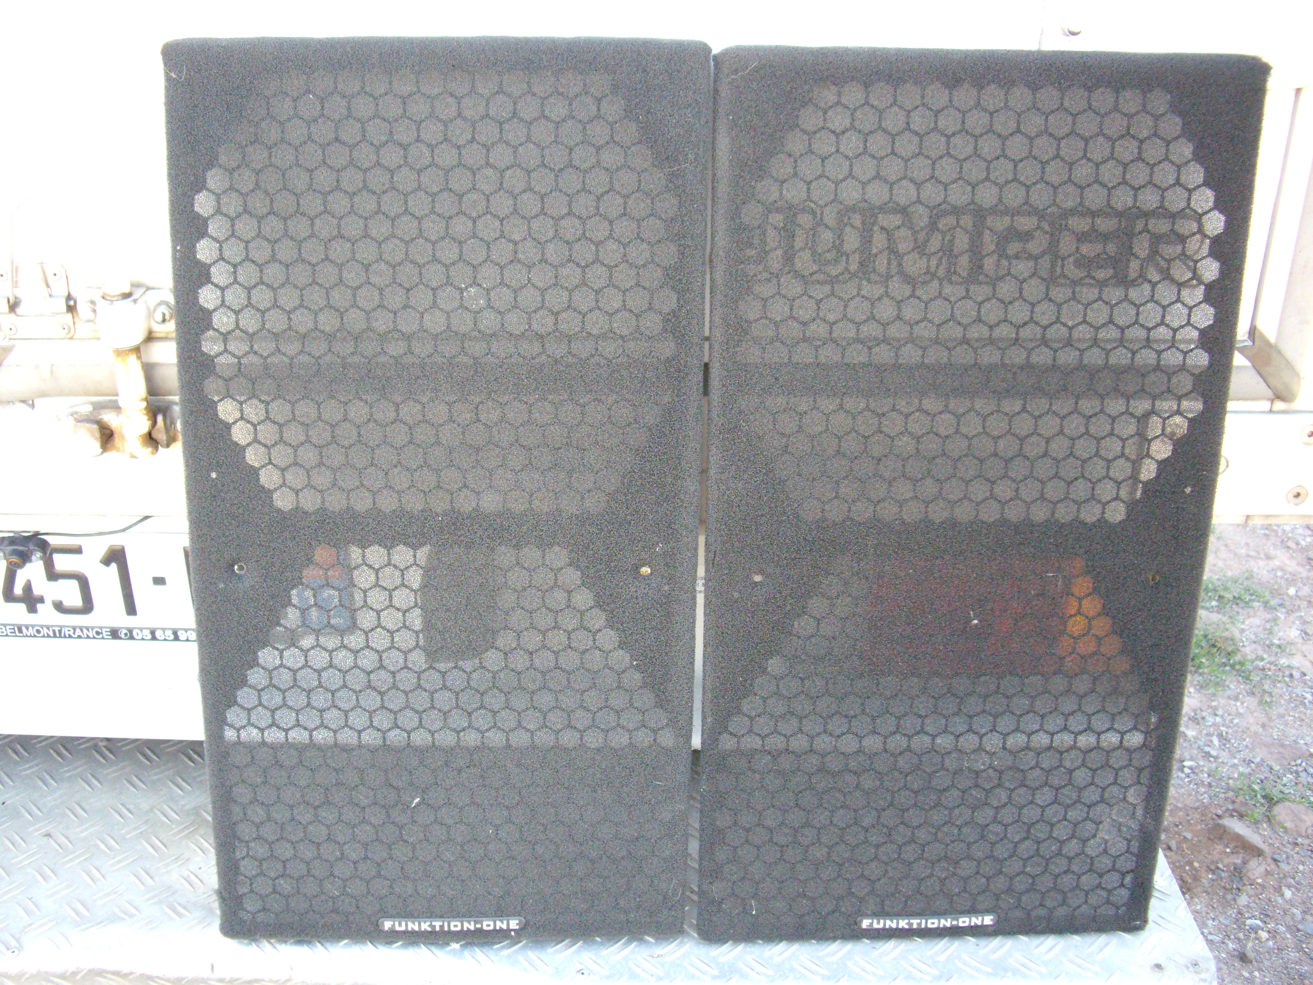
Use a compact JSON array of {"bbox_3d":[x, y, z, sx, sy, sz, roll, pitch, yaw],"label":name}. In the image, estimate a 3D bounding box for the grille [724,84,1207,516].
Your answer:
[{"bbox_3d":[0.238,-0.132,1.057,0.362,0.334,0.020,0,19,-1],"label":"grille"}]

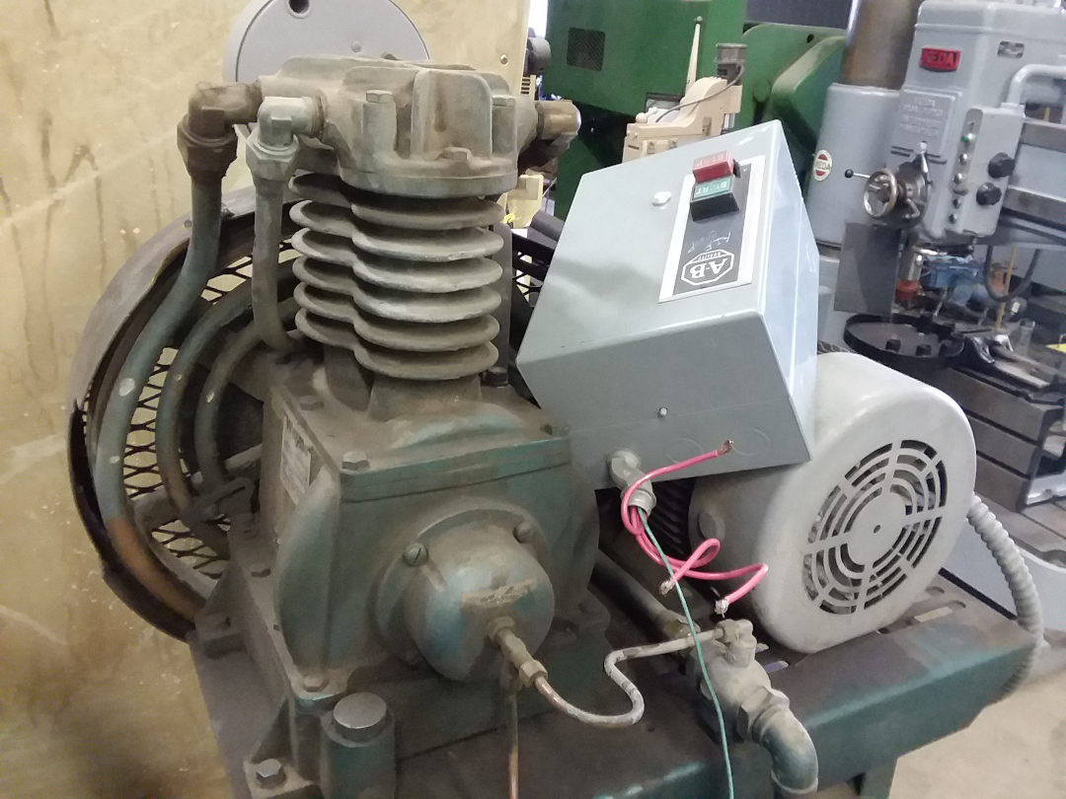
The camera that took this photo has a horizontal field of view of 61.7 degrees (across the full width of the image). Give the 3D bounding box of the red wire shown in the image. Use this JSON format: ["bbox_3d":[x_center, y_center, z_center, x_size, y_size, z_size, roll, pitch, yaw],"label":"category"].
[{"bbox_3d":[0.117,0.087,0.637,0.105,0.110,0.090,5,22,0],"label":"red wire"}]

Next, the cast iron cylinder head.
[{"bbox_3d":[-0.091,-0.193,0.614,0.165,0.071,0.197,-8,25,-28],"label":"cast iron cylinder head"}]

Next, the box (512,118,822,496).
[{"bbox_3d":[0.129,-0.084,0.755,0.183,0.142,0.274,-10,39,26],"label":"box"}]

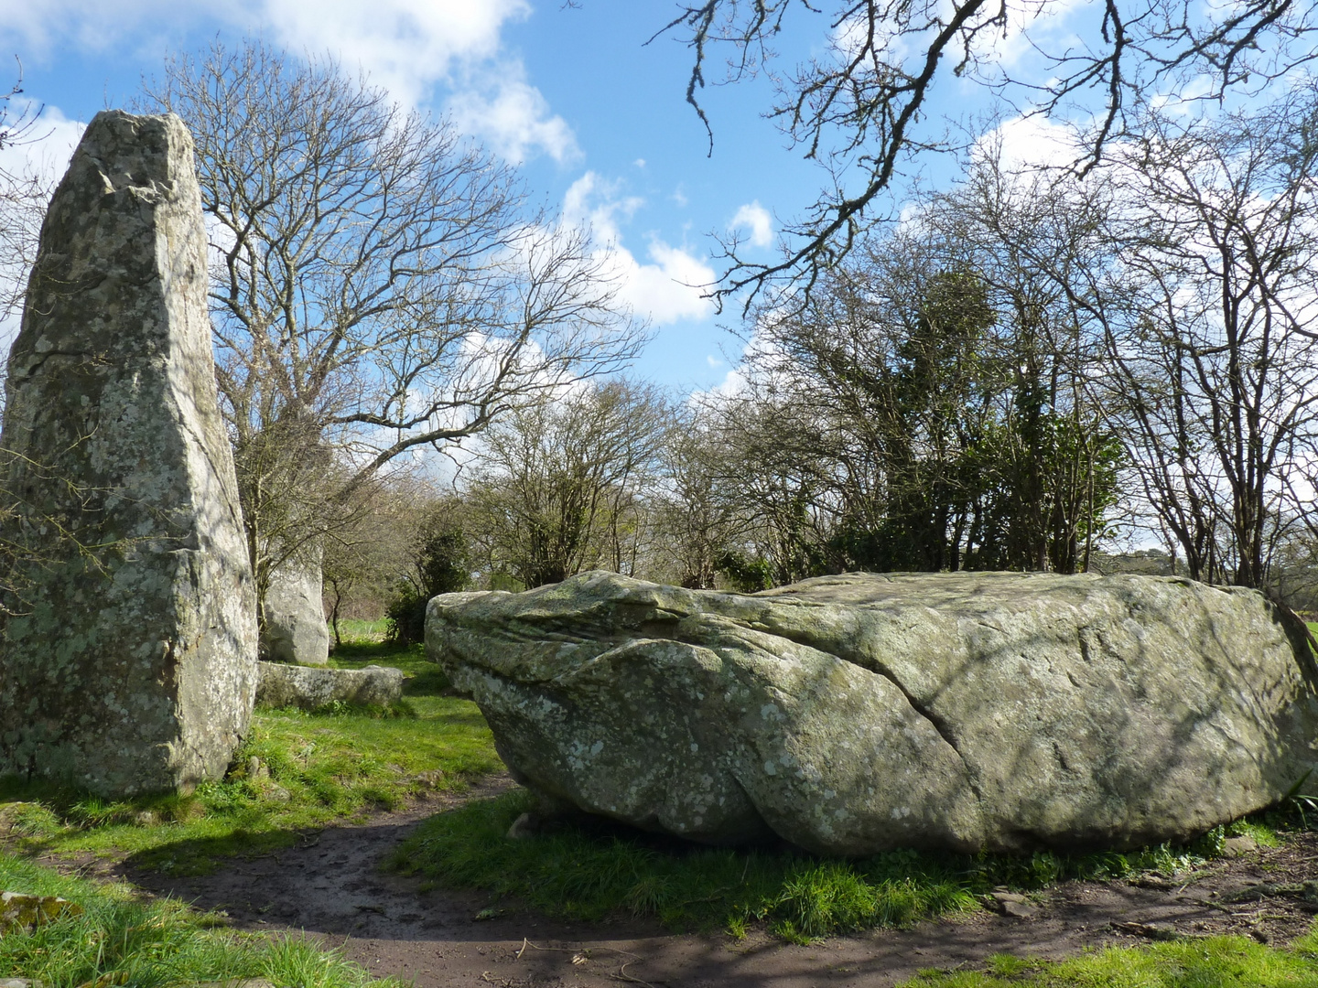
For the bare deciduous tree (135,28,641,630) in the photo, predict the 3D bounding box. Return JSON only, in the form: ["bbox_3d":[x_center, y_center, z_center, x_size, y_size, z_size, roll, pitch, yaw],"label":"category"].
[{"bbox_3d":[-7.700,-4.300,29.000,14.600,17.400,13.000,0,-6,0],"label":"bare deciduous tree"}]

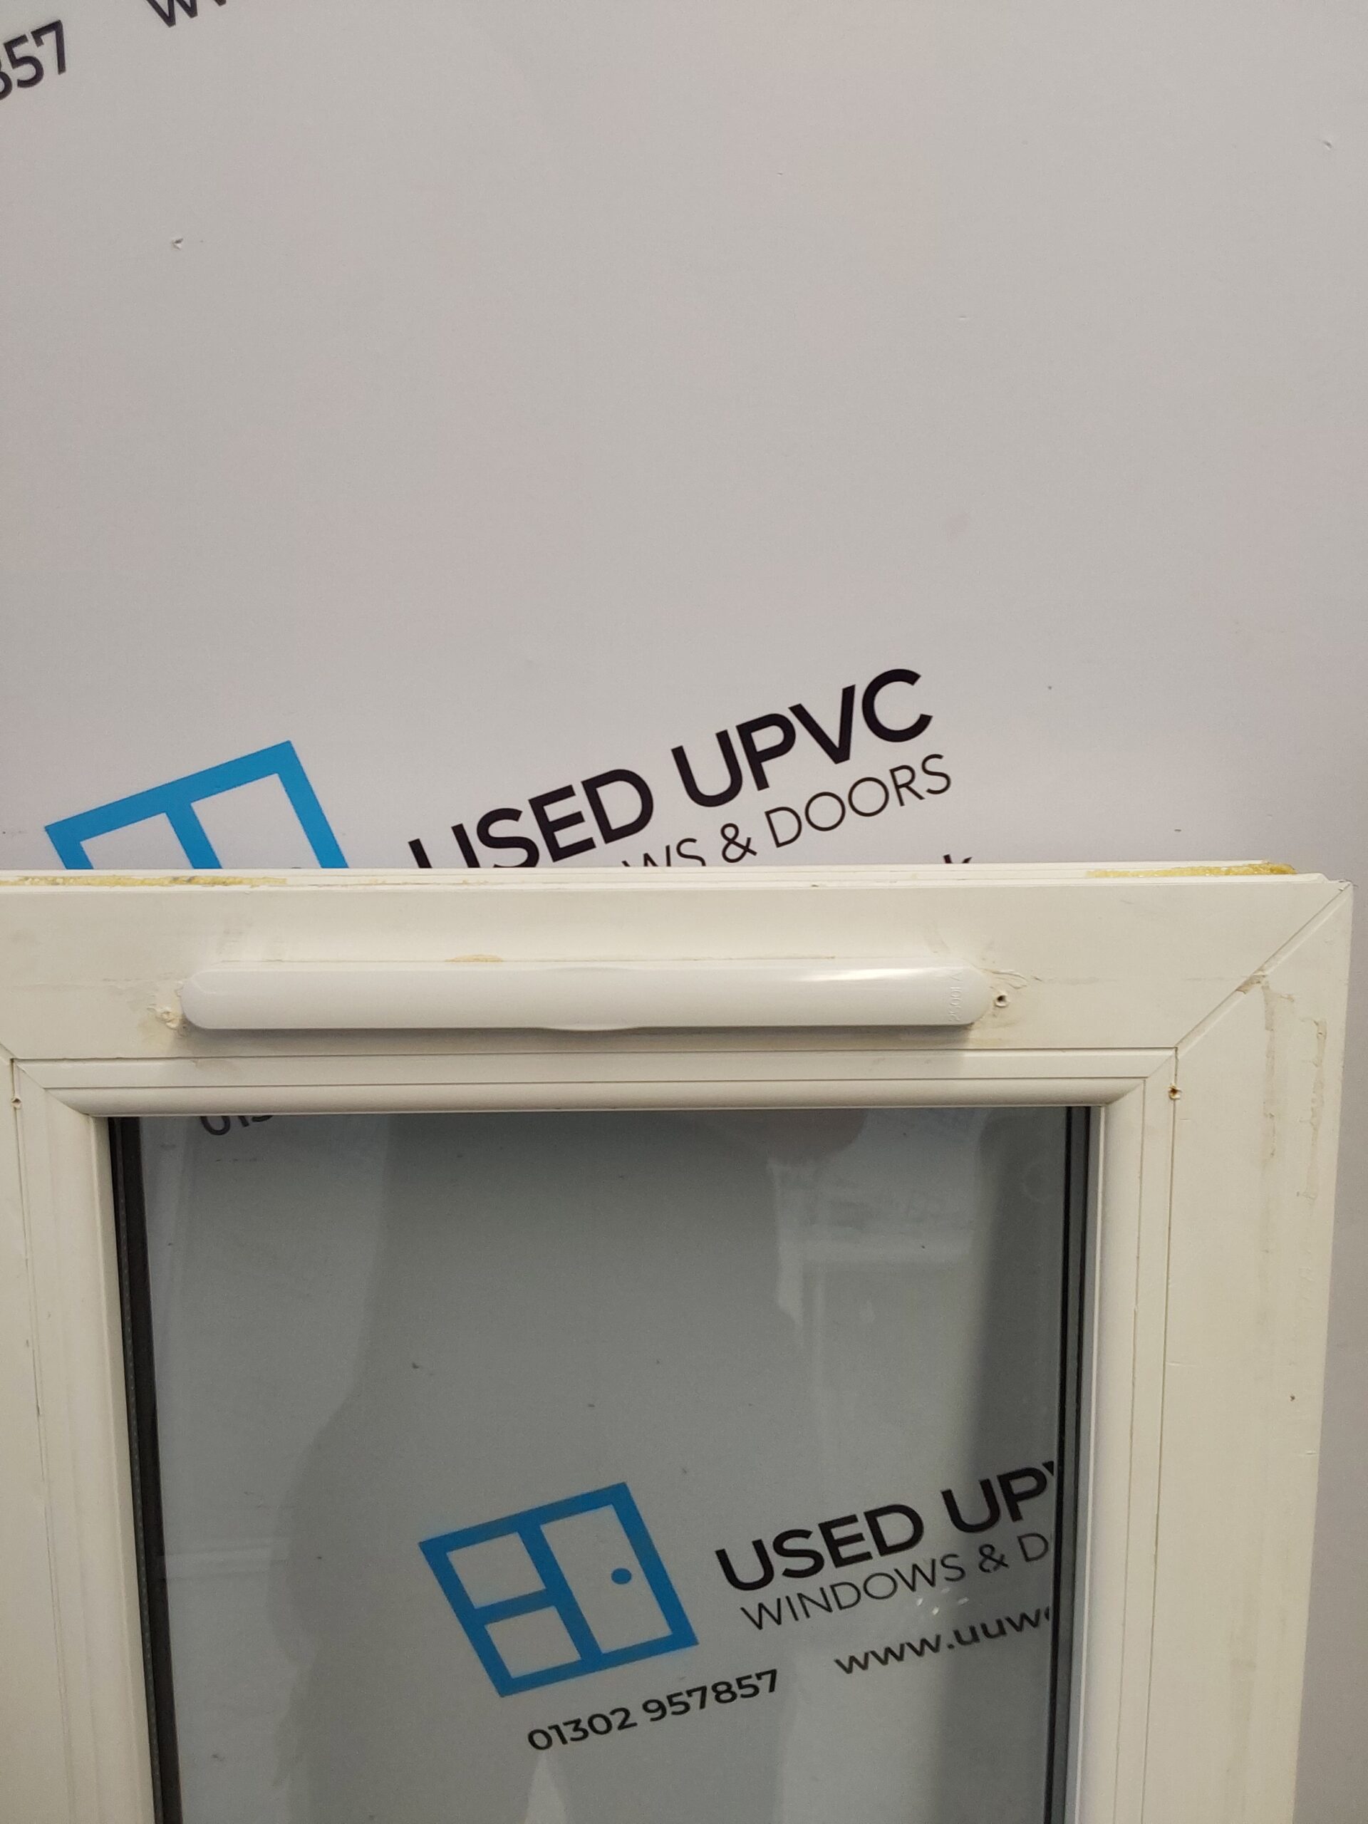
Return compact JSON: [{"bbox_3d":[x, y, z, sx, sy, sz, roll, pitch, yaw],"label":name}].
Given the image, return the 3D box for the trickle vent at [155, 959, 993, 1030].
[{"bbox_3d":[-0.034,0.029,0.510,0.283,0.022,0.013,0,8,-1],"label":"trickle vent"}]

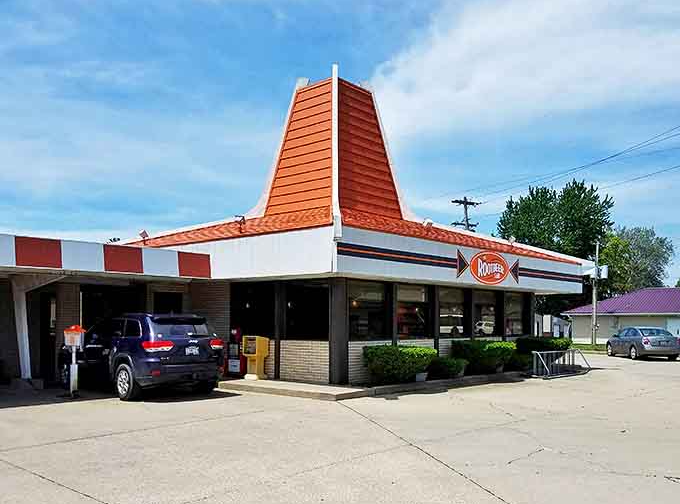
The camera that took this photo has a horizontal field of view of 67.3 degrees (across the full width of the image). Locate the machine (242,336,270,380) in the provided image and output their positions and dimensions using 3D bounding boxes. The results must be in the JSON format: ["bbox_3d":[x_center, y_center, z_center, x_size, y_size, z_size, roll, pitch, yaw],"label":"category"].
[{"bbox_3d":[-2.133,2.726,13.298,0.500,1.140,0.430,-7,-11,40],"label":"machine"}]

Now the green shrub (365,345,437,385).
[{"bbox_3d":[1.480,2.734,12.431,1.800,0.880,0.730,7,-10,-39],"label":"green shrub"}]

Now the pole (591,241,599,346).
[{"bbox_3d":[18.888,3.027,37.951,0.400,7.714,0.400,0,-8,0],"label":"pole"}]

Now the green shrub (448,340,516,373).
[{"bbox_3d":[4.108,3.003,14.573,2.000,0.950,0.730,7,-10,-39],"label":"green shrub"}]

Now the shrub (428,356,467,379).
[{"bbox_3d":[2.752,3.031,13.451,1.100,0.580,0.660,7,-10,-39],"label":"shrub"}]

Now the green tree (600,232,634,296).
[{"bbox_3d":[34.186,4.137,64.054,6.000,12.854,6.000,0,-8,0],"label":"green tree"}]

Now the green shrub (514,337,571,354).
[{"bbox_3d":[6.641,3.274,16.591,2.000,0.980,0.800,7,-10,-39],"label":"green shrub"}]

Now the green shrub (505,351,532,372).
[{"bbox_3d":[5.283,3.338,15.507,0.950,0.550,0.620,7,-10,-39],"label":"green shrub"}]

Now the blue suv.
[{"bbox_3d":[-4.760,2.344,11.919,4.800,1.770,1.980,-7,-11,41],"label":"blue suv"}]

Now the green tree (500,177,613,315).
[{"bbox_3d":[23.256,0.650,55.459,12.300,17.343,11.500,0,-8,0],"label":"green tree"}]

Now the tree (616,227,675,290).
[{"bbox_3d":[42.396,3.984,72.156,9.200,15.435,8.800,0,-8,0],"label":"tree"}]

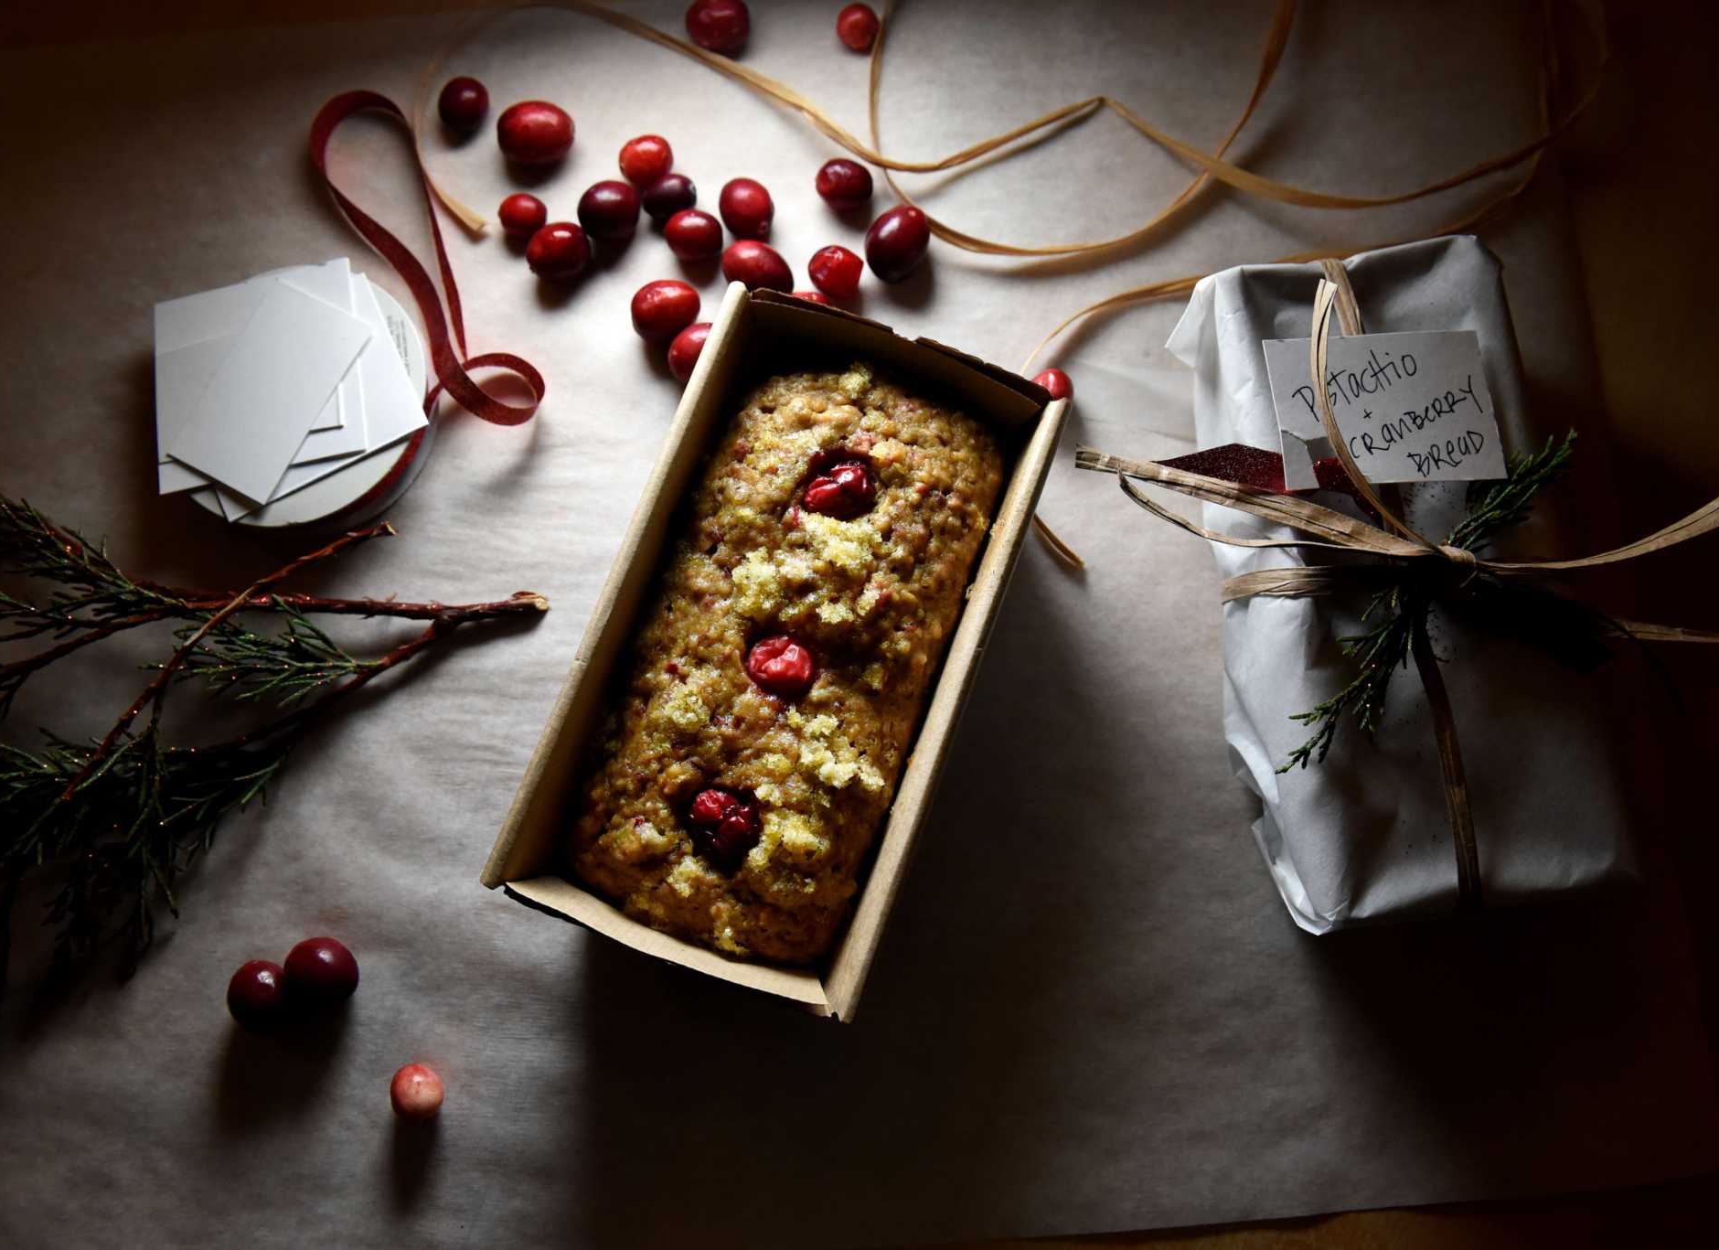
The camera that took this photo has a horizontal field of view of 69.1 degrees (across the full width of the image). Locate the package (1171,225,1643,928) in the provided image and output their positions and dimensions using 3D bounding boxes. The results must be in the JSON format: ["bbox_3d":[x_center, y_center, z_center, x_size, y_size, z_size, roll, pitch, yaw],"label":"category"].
[{"bbox_3d":[0.132,-0.010,0.321,0.073,0.056,0.157,-5,80,-1],"label":"package"}]

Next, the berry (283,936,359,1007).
[{"bbox_3d":[-0.139,0.089,0.323,0.019,0.017,0.017,0,80,0],"label":"berry"}]

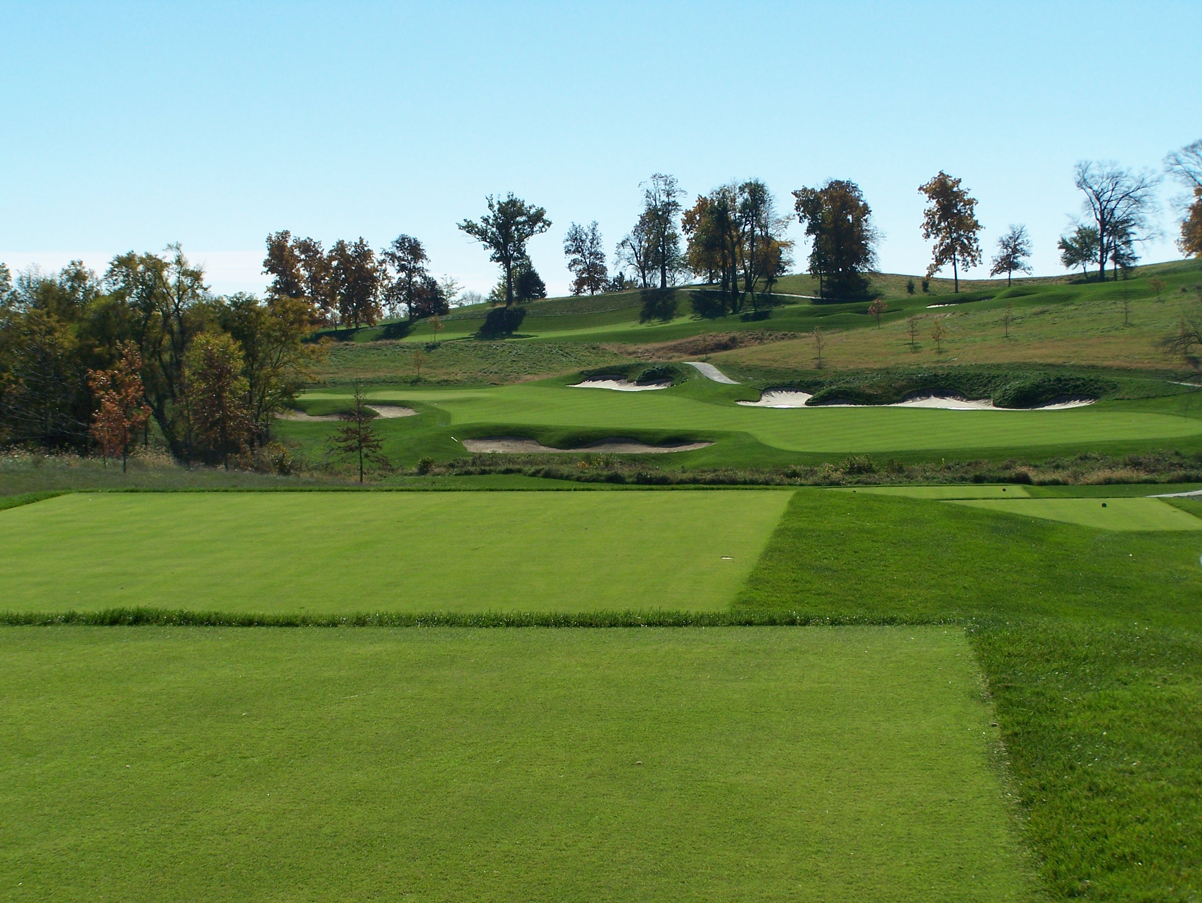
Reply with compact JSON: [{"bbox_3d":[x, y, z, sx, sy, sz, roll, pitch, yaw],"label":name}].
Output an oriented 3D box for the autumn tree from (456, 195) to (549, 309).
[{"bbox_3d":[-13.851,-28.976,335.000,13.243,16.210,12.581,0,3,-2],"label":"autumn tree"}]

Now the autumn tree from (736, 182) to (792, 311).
[{"bbox_3d":[22.680,-28.900,325.000,7.730,18.090,7.350,0,2,0],"label":"autumn tree"}]

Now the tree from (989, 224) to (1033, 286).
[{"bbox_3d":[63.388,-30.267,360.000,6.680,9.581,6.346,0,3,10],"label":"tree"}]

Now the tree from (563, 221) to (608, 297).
[{"bbox_3d":[-2.343,-29.240,352.000,6.816,11.213,6.475,0,3,0],"label":"tree"}]

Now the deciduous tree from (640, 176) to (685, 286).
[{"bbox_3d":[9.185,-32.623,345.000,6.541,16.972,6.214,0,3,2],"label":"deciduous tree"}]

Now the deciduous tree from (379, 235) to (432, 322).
[{"bbox_3d":[-30.280,-27.000,360.000,7.840,13.210,7.450,0,2,0],"label":"deciduous tree"}]

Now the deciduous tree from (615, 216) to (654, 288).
[{"bbox_3d":[5.080,-29.990,350.000,5.790,11.010,5.500,0,2,0],"label":"deciduous tree"}]

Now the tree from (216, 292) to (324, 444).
[{"bbox_3d":[-17.040,-4.110,120.000,5.570,8.180,5.290,0,2,0],"label":"tree"}]

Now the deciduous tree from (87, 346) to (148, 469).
[{"bbox_3d":[-20.300,-1.857,98.000,2.688,5.493,2.554,-1,3,-12],"label":"deciduous tree"}]

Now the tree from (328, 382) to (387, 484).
[{"bbox_3d":[-9.593,-0.723,92.000,2.375,3.932,2.256,0,3,-6],"label":"tree"}]

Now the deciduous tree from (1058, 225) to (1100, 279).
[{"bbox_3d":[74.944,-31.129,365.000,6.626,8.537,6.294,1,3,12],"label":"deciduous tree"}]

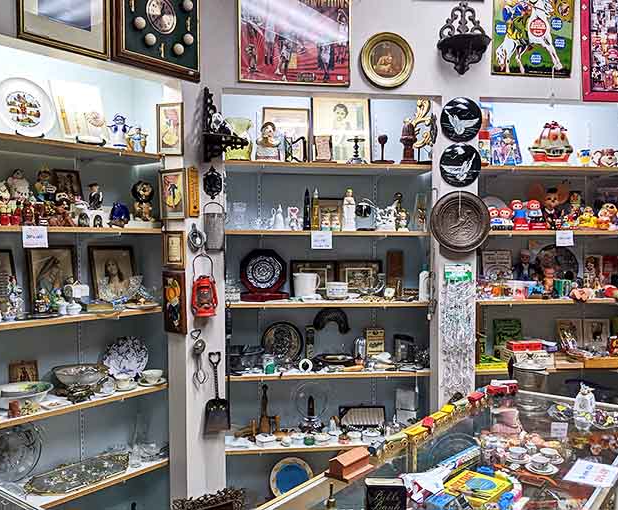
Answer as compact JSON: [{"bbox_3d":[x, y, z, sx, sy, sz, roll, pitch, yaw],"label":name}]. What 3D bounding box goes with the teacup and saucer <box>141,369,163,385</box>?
[{"bbox_3d":[-0.732,0.568,2.484,0.094,0.055,0.094,0,2,0],"label":"teacup and saucer"}]

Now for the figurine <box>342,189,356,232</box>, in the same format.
[{"bbox_3d":[0.207,-0.232,2.700,0.068,0.224,0.060,0,2,0],"label":"figurine"}]

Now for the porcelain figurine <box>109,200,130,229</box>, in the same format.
[{"bbox_3d":[-0.831,-0.179,2.329,0.080,0.115,0.070,0,2,6],"label":"porcelain figurine"}]

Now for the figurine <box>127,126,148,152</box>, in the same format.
[{"bbox_3d":[-0.761,-0.514,2.360,0.087,0.115,0.058,-1,2,-19],"label":"figurine"}]

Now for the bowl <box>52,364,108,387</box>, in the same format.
[{"bbox_3d":[-1.004,0.558,2.326,0.240,0.090,0.240,2,2,42],"label":"bowl"}]

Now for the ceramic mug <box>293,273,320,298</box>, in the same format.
[{"bbox_3d":[-0.010,0.162,2.750,0.140,0.129,0.113,0,2,-6],"label":"ceramic mug"}]

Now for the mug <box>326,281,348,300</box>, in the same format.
[{"bbox_3d":[0.149,0.188,2.750,0.113,0.083,0.117,0,2,-6],"label":"mug"}]

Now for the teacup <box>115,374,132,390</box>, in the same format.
[{"bbox_3d":[-0.824,0.569,2.369,0.074,0.056,0.081,0,2,0],"label":"teacup"}]

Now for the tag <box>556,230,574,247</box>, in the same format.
[{"bbox_3d":[1.325,-0.084,2.748,0.096,0.082,0.004,0,2,-6],"label":"tag"}]

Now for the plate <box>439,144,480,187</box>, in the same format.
[{"bbox_3d":[0.726,-0.427,2.540,0.204,0.204,0.022,0,2,-6],"label":"plate"}]

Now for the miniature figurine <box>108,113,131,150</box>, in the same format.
[{"bbox_3d":[-0.824,-0.539,2.310,0.106,0.157,0.072,-1,2,-24],"label":"miniature figurine"}]

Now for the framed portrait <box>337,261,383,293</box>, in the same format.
[{"bbox_3d":[0.275,0.132,2.852,0.252,0.200,0.020,0,-8,-6],"label":"framed portrait"}]

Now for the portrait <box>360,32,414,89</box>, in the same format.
[{"bbox_3d":[0.386,-0.953,2.600,0.267,0.274,0.035,0,2,-6],"label":"portrait"}]

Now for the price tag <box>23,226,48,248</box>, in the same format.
[{"bbox_3d":[-1.026,-0.066,1.992,0.006,0.081,0.095,2,3,42],"label":"price tag"}]

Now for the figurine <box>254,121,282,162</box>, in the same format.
[{"bbox_3d":[-0.200,-0.549,2.633,0.122,0.184,0.092,0,2,-6],"label":"figurine"}]

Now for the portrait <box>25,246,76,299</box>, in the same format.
[{"bbox_3d":[-1.102,0.103,2.295,0.020,0.281,0.211,-14,-8,41],"label":"portrait"}]

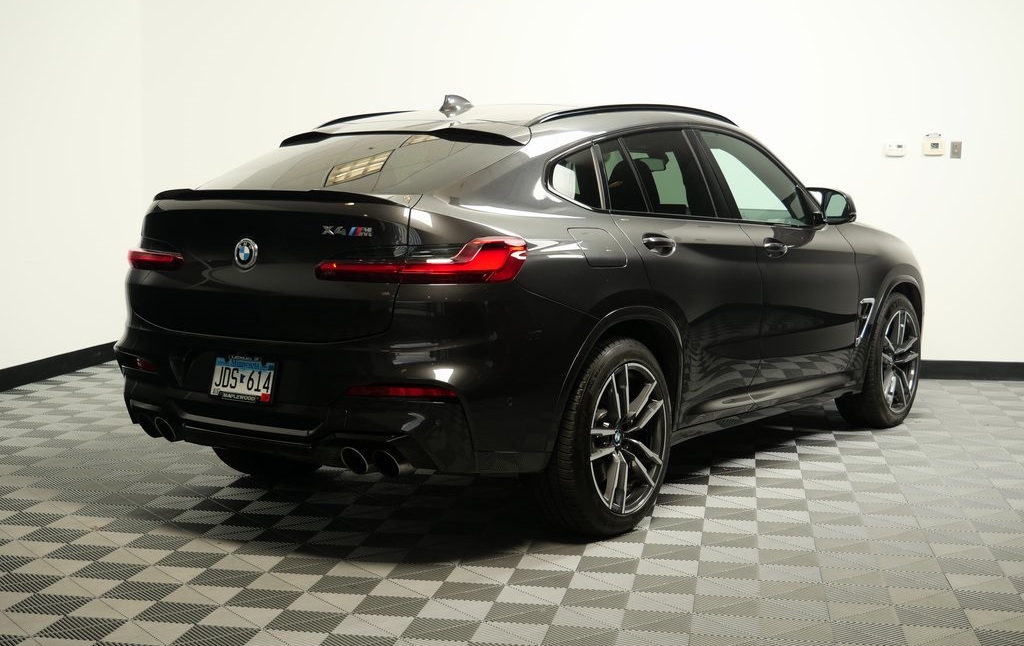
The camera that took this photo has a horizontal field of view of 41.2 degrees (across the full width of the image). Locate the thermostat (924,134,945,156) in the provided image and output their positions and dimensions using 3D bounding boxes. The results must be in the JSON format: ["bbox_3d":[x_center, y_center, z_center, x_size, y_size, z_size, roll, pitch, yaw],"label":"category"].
[{"bbox_3d":[2.829,-1.199,9.141,0.145,0.150,0.040,1,5,10],"label":"thermostat"}]

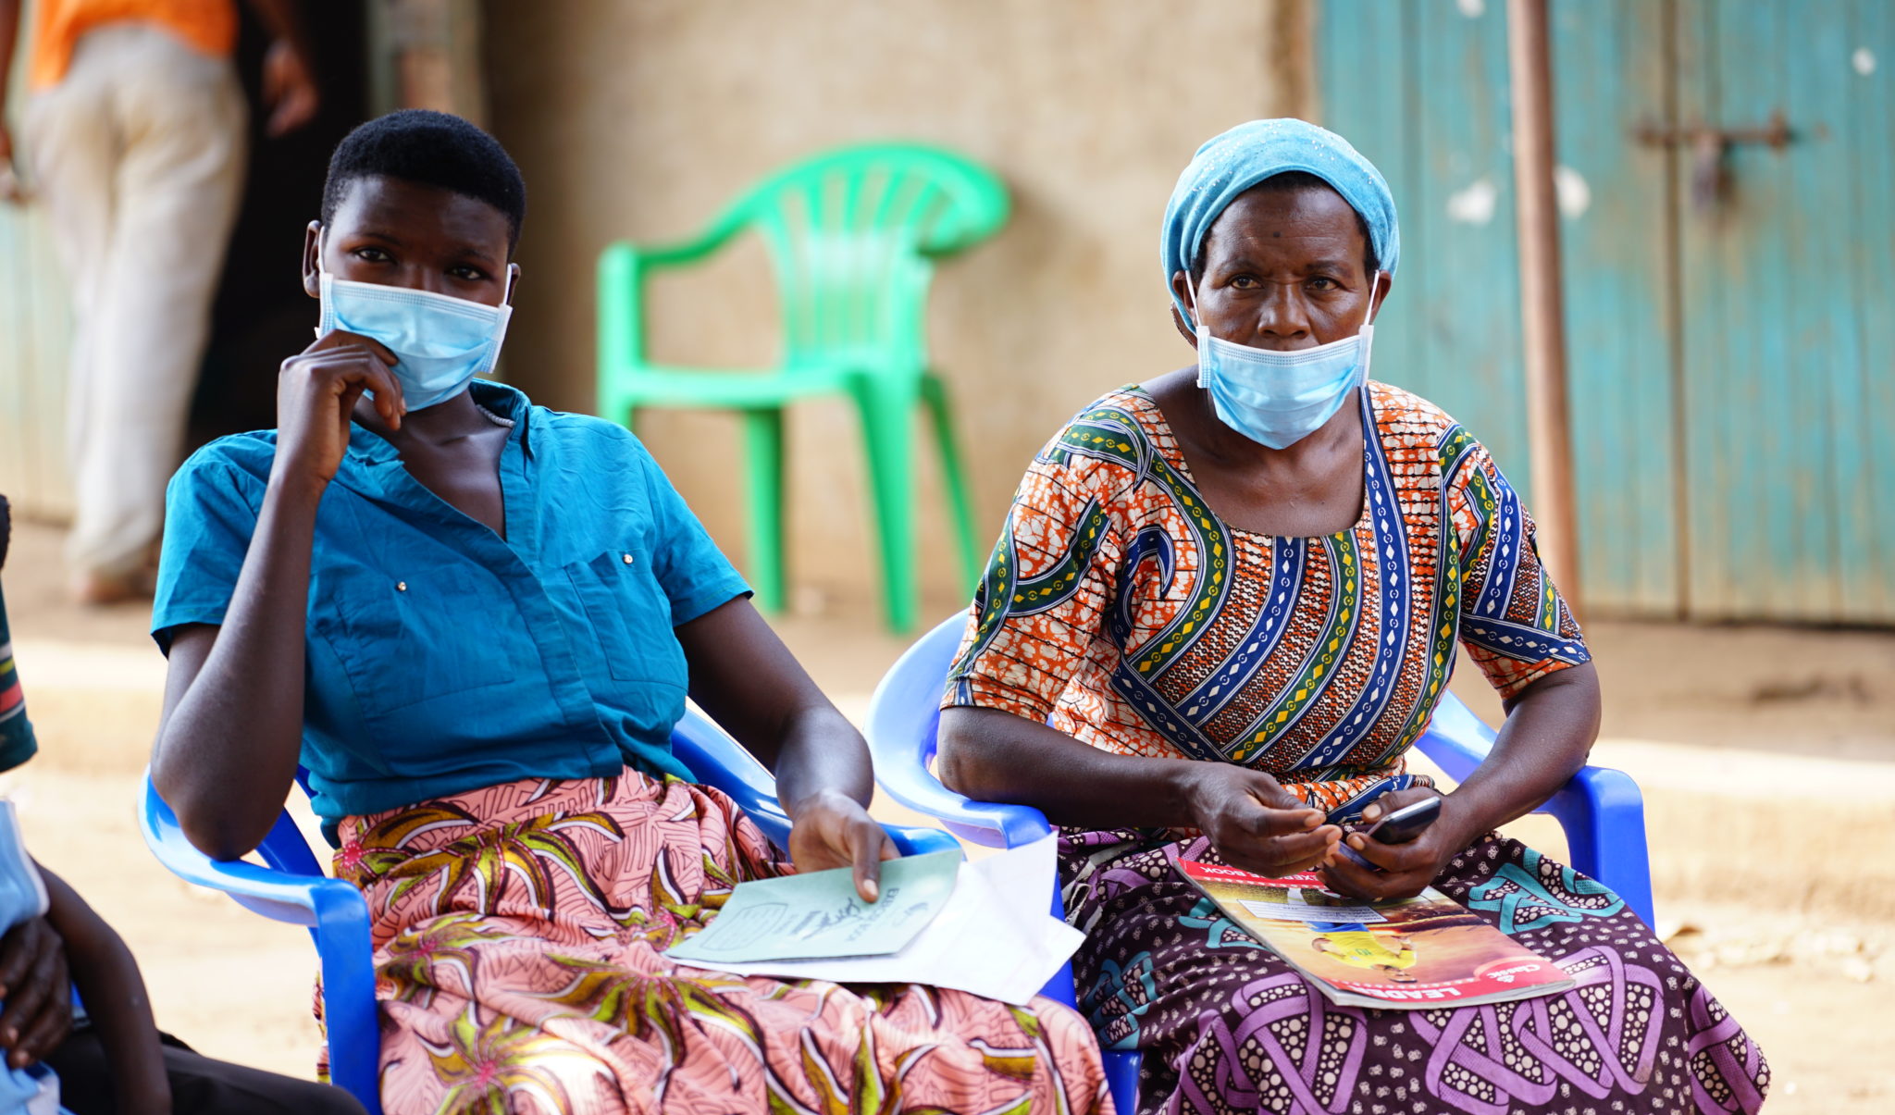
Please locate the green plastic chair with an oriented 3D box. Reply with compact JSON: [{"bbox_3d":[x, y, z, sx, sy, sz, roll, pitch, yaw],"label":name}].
[{"bbox_3d":[-0.220,-0.285,17.300,0.580,0.780,0.570,0,3,24],"label":"green plastic chair"}]

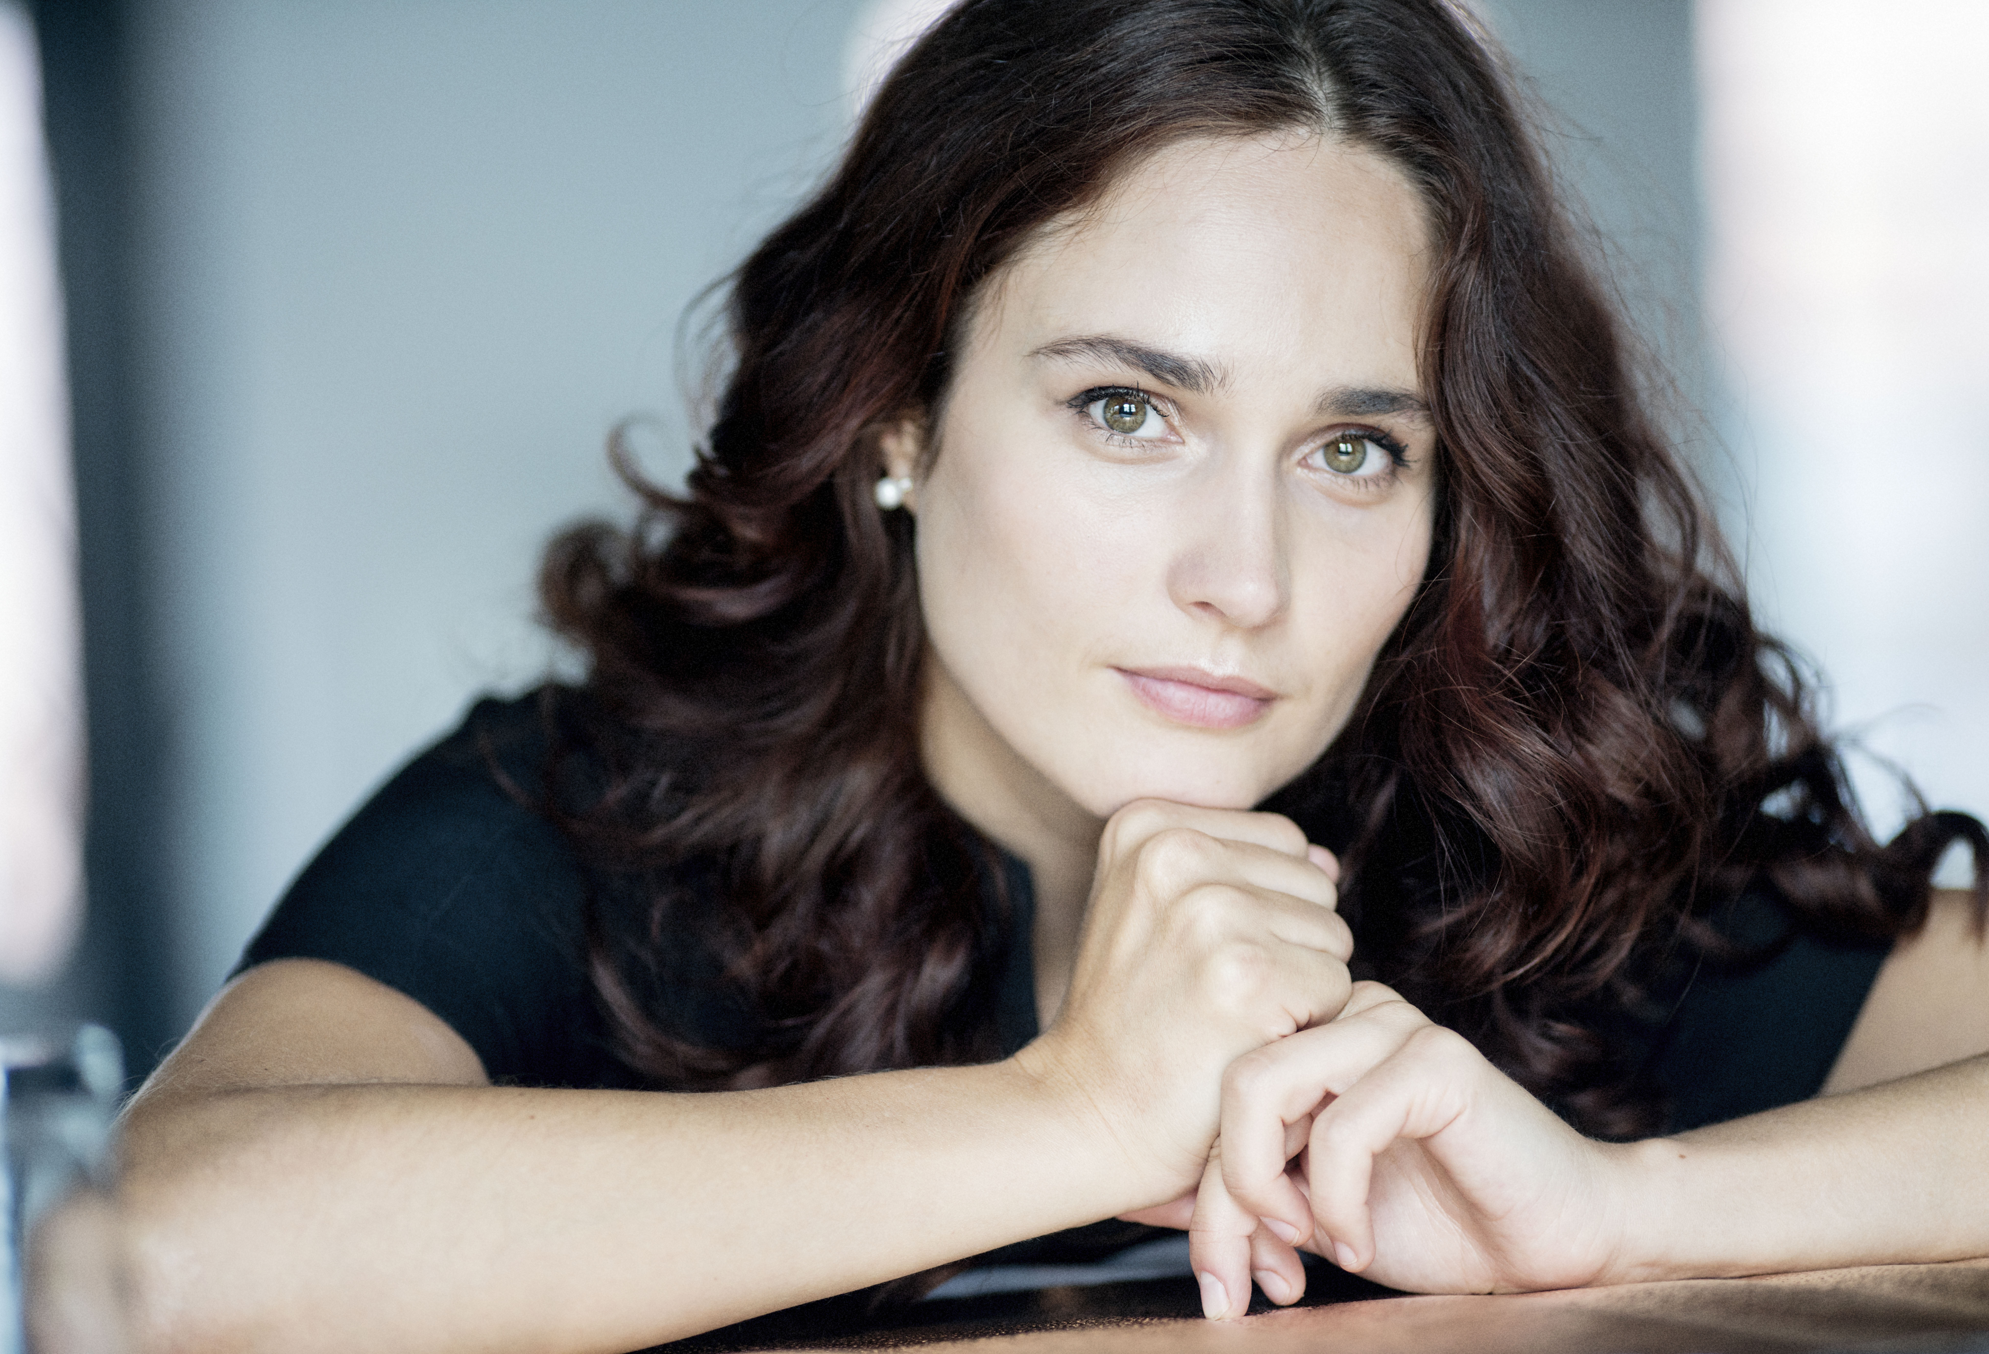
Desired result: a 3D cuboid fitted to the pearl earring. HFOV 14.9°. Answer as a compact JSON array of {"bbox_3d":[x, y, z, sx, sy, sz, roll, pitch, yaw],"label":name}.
[{"bbox_3d":[-0.028,-0.051,2.090,0.009,0.009,0.009,-1,3,0],"label":"pearl earring"}]

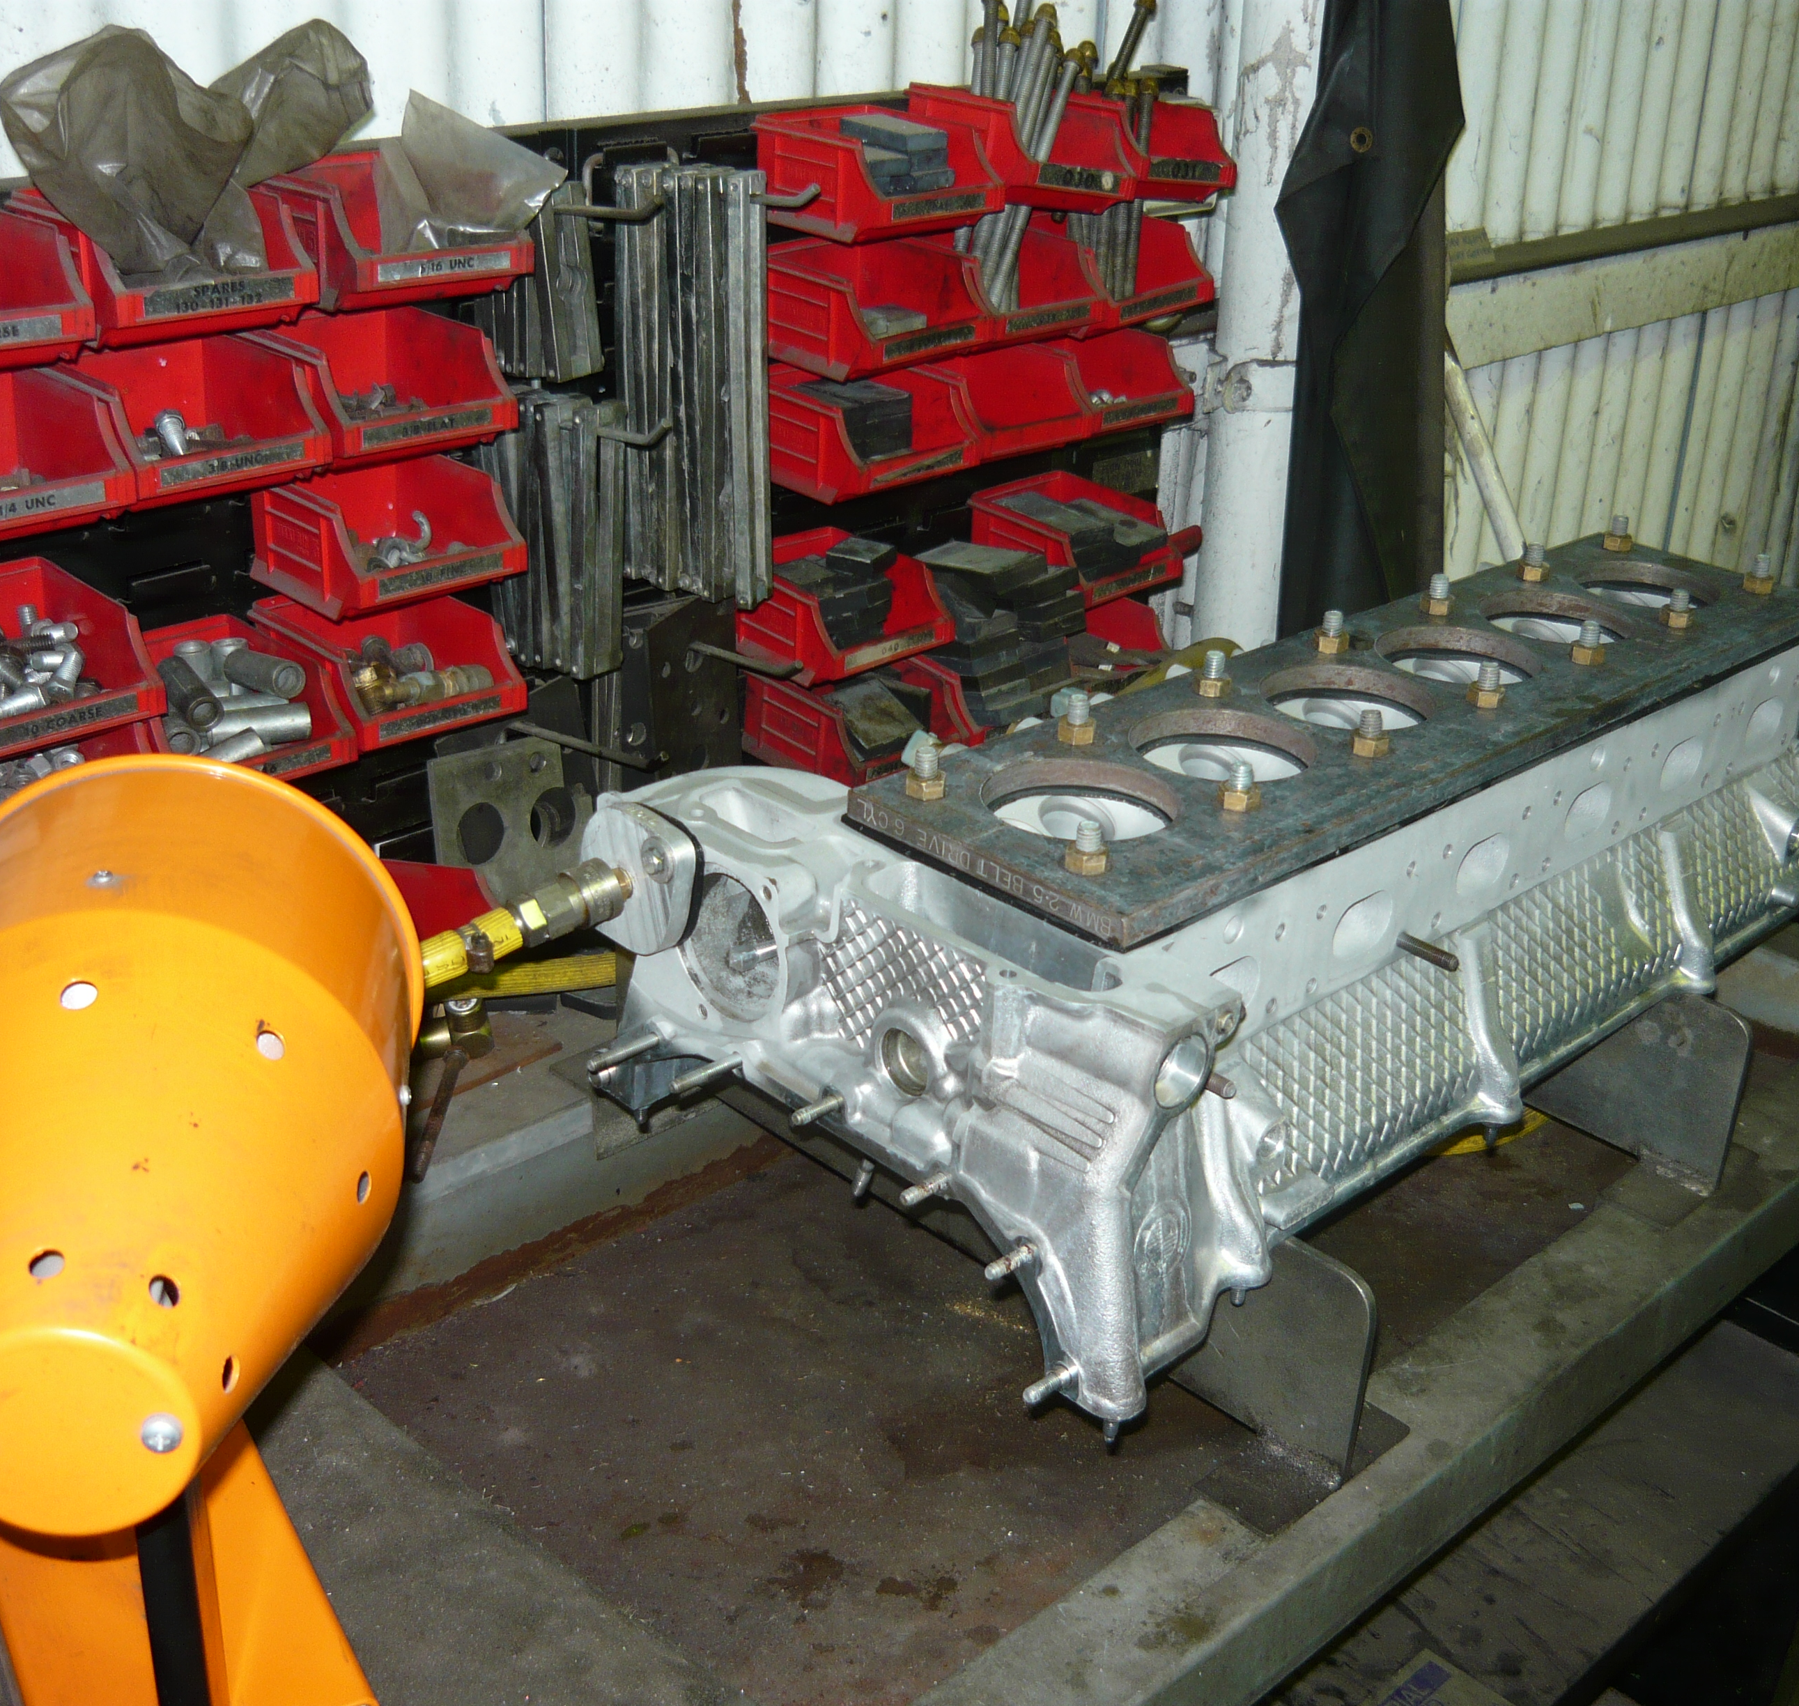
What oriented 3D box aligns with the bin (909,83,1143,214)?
[{"bbox_3d":[0.094,-0.563,1.744,0.125,0.075,0.160,-9,27,-42],"label":"bin"}]

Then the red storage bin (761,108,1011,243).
[{"bbox_3d":[-0.016,-0.442,1.419,0.106,0.068,0.138,-21,32,-38],"label":"red storage bin"}]

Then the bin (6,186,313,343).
[{"bbox_3d":[-0.382,-0.305,1.114,0.106,0.068,0.138,-21,32,-38],"label":"bin"}]

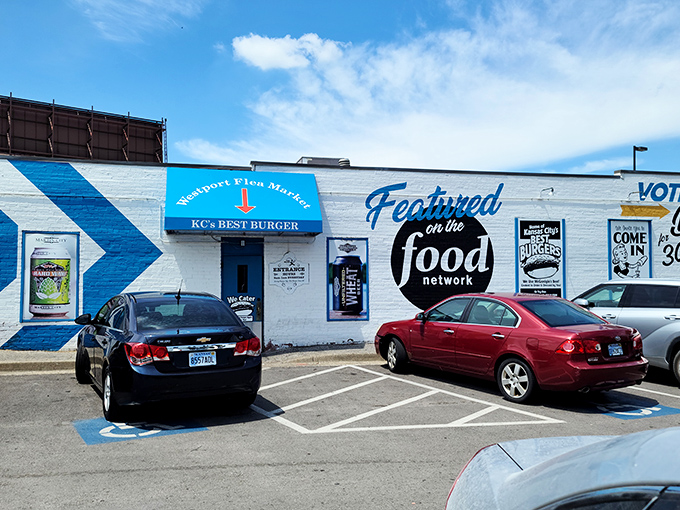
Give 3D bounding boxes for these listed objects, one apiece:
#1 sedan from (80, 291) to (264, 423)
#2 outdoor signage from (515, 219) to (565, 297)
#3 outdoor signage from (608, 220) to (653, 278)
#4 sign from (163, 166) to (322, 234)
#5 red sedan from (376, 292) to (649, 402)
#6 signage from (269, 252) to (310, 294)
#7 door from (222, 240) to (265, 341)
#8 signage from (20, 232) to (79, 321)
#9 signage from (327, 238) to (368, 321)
[{"bbox_3d":[-2.747,1.350,7.453,1.796,1.476,4.597,3,-5,-33],"label":"sedan"},{"bbox_3d":[5.151,0.162,12.557,1.420,2.152,0.060,0,-2,-10],"label":"outdoor signage"},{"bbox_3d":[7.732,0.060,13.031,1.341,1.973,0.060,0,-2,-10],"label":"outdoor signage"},{"bbox_3d":[-2.150,-1.197,10.848,3.311,1.489,0.900,0,-2,-10],"label":"sign"},{"bbox_3d":[2.470,1.412,8.431,1.805,1.480,4.740,3,-4,-32],"label":"red sedan"},{"bbox_3d":[-1.159,0.423,11.404,0.956,1.011,0.030,0,-2,-10],"label":"signage"},{"bbox_3d":[-2.226,0.898,11.266,0.952,2.572,0.120,0,-2,-10],"label":"door"},{"bbox_3d":[-6.184,0.464,10.483,1.123,1.919,0.060,0,-2,-10],"label":"signage"},{"bbox_3d":[0.206,0.587,11.640,1.009,1.973,0.060,0,-2,-10],"label":"signage"}]

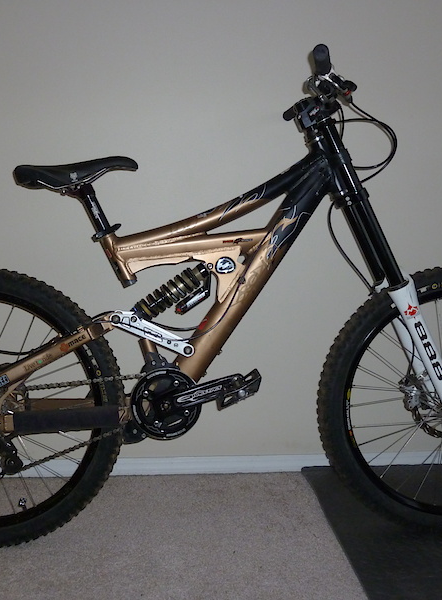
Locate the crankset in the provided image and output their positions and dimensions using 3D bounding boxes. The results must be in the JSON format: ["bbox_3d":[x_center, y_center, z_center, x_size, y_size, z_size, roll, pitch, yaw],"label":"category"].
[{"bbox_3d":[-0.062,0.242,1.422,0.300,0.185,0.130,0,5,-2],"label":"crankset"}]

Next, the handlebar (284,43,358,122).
[{"bbox_3d":[0.220,-0.461,1.472,0.125,0.110,0.665,0,6,0],"label":"handlebar"}]

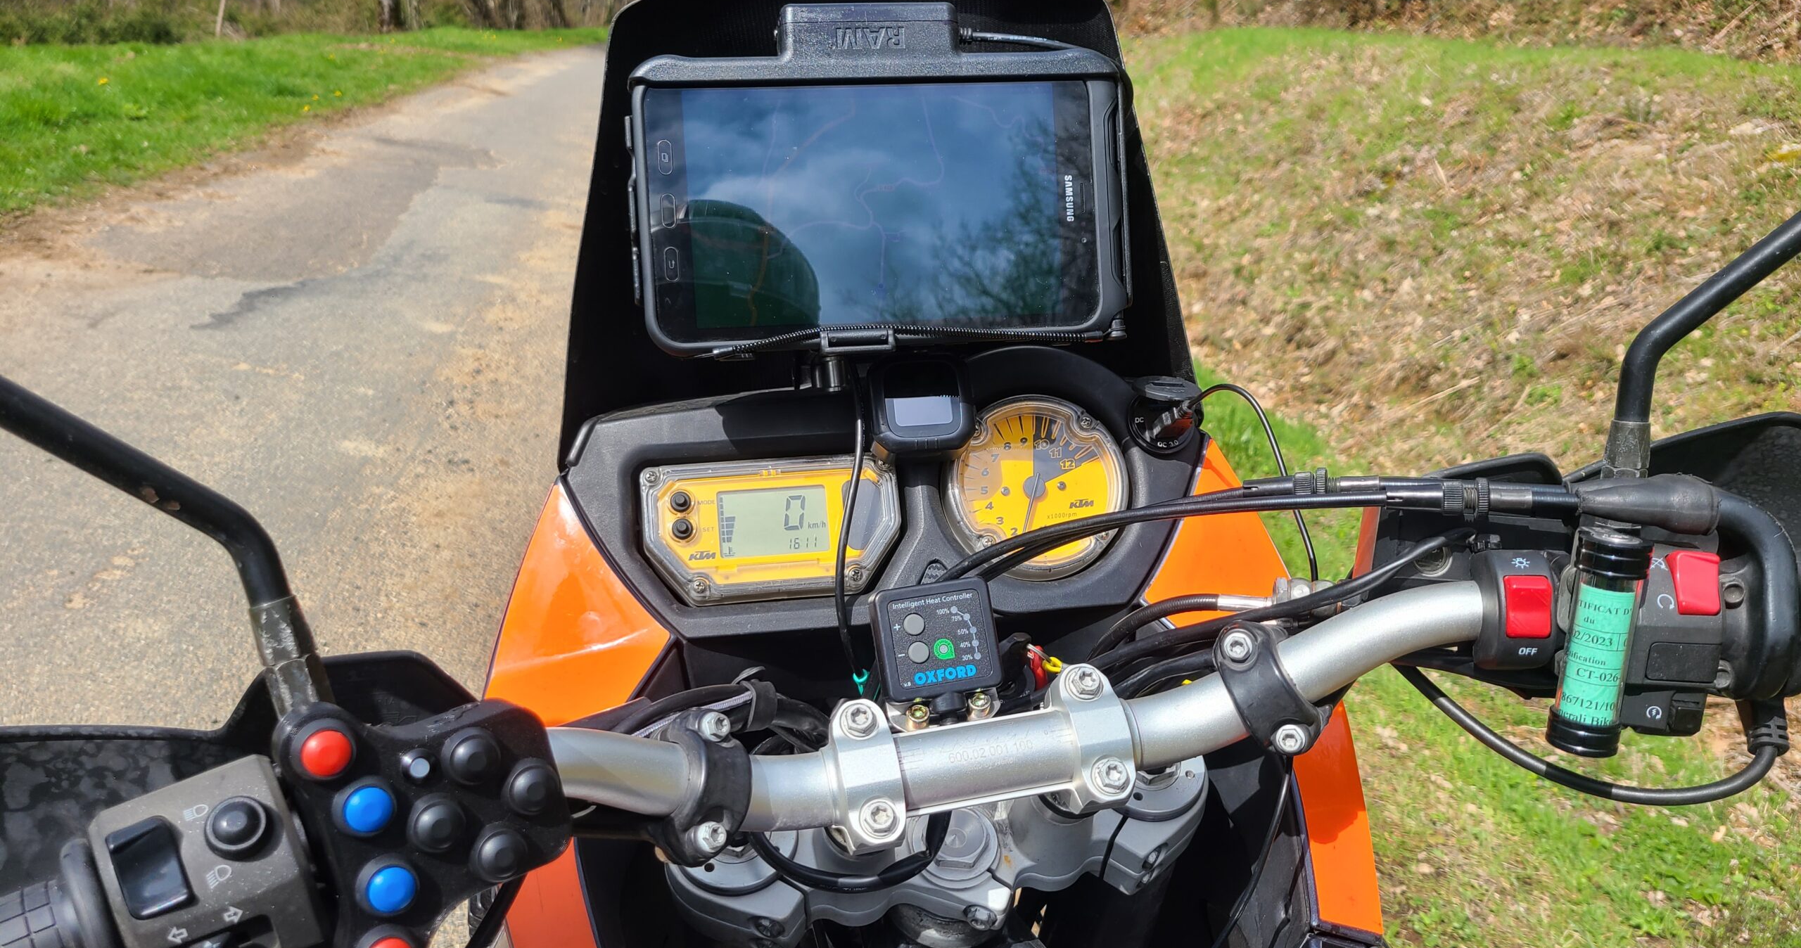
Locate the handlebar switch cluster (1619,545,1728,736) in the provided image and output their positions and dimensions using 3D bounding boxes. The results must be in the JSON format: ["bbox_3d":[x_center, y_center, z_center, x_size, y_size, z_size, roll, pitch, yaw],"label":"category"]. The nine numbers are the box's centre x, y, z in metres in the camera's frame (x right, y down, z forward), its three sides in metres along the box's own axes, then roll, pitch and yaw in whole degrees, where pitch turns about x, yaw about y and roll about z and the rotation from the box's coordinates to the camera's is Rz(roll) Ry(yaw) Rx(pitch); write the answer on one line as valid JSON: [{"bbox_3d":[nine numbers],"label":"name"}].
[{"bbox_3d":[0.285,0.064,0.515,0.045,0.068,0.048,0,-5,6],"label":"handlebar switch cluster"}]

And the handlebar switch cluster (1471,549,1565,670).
[{"bbox_3d":[0.238,0.053,0.520,0.031,0.046,0.042,0,-5,6],"label":"handlebar switch cluster"}]

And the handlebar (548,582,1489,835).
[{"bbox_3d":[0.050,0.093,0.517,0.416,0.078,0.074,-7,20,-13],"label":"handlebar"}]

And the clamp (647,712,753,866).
[{"bbox_3d":[-0.075,0.118,0.507,0.032,0.055,0.044,2,-8,-36],"label":"clamp"}]

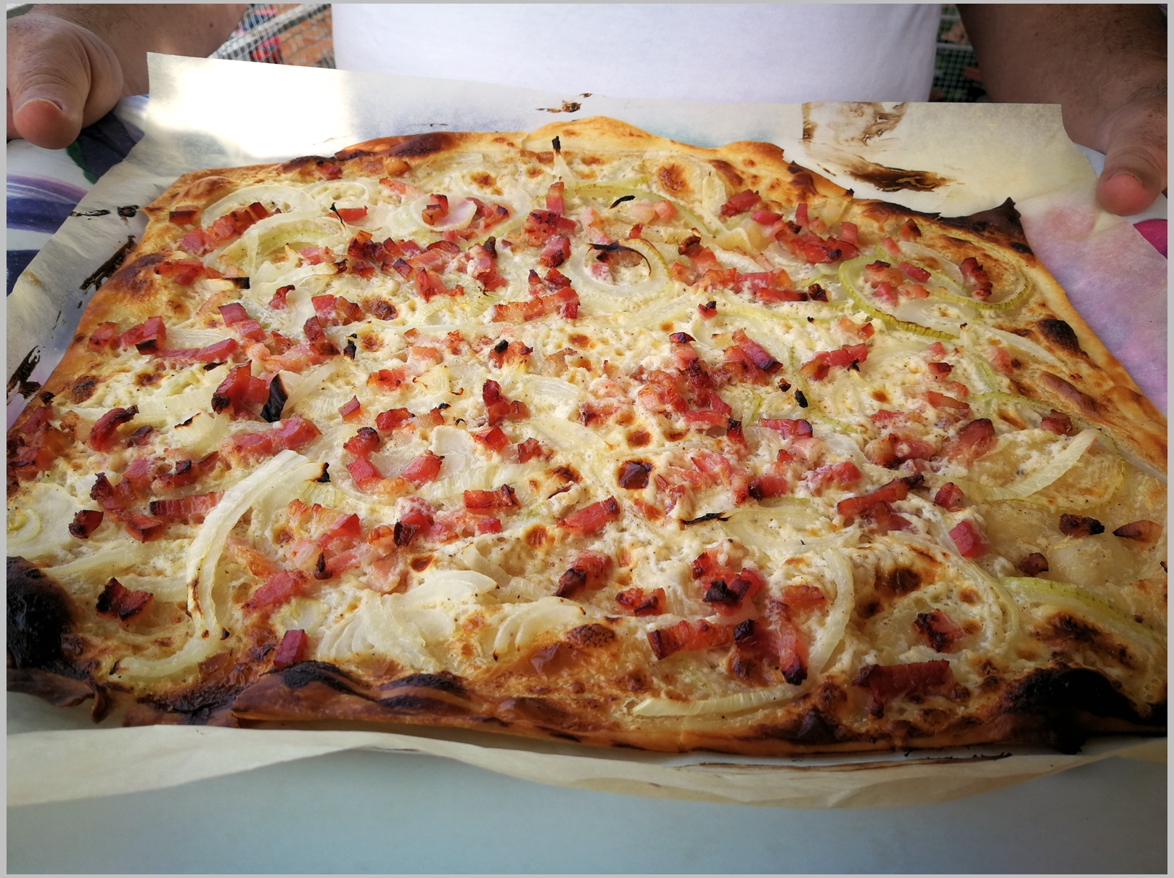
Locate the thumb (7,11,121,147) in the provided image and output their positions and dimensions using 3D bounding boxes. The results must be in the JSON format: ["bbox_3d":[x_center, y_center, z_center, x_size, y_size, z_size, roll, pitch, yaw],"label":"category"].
[{"bbox_3d":[-0.212,-0.142,0.365,0.034,0.029,0.062,-11,54,-11],"label":"thumb"}]

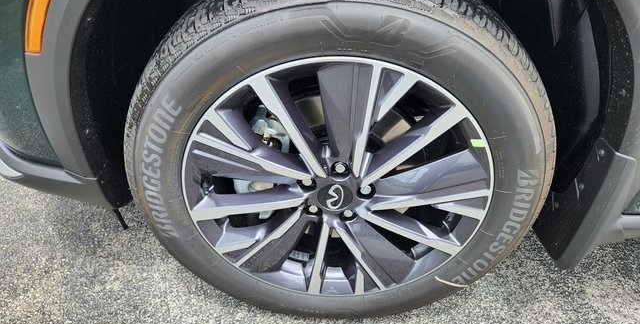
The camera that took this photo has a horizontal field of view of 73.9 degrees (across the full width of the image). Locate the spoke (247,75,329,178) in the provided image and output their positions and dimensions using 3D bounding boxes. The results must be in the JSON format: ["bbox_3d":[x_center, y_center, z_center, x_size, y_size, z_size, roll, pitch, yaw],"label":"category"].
[{"bbox_3d":[-0.035,-0.060,0.694,0.036,0.207,0.042,-24,31,21],"label":"spoke"}]

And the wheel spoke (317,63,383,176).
[{"bbox_3d":[0.035,-0.070,0.678,0.090,0.207,0.040,7,37,1],"label":"wheel spoke"}]

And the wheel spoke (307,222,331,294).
[{"bbox_3d":[-0.002,0.193,0.878,0.032,0.212,0.042,6,37,1],"label":"wheel spoke"}]

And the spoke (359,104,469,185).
[{"bbox_3d":[0.141,-0.030,0.699,0.206,0.029,0.042,-37,25,28],"label":"spoke"}]

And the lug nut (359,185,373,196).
[{"bbox_3d":[0.084,0.045,0.772,0.024,0.024,0.027,3,37,4],"label":"lug nut"}]

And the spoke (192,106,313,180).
[{"bbox_3d":[-0.109,-0.019,0.730,0.214,0.146,0.040,13,37,-4],"label":"spoke"}]

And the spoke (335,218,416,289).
[{"bbox_3d":[0.122,0.175,0.851,0.097,0.202,0.040,-24,31,21],"label":"spoke"}]

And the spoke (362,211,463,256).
[{"bbox_3d":[0.176,0.119,0.806,0.199,0.035,0.042,25,35,-12],"label":"spoke"}]

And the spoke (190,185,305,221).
[{"bbox_3d":[-0.129,0.074,0.801,0.232,0.028,0.042,-10,35,12],"label":"spoke"}]

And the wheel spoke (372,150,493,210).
[{"bbox_3d":[0.184,0.028,0.736,0.202,0.093,0.040,-8,35,11],"label":"wheel spoke"}]

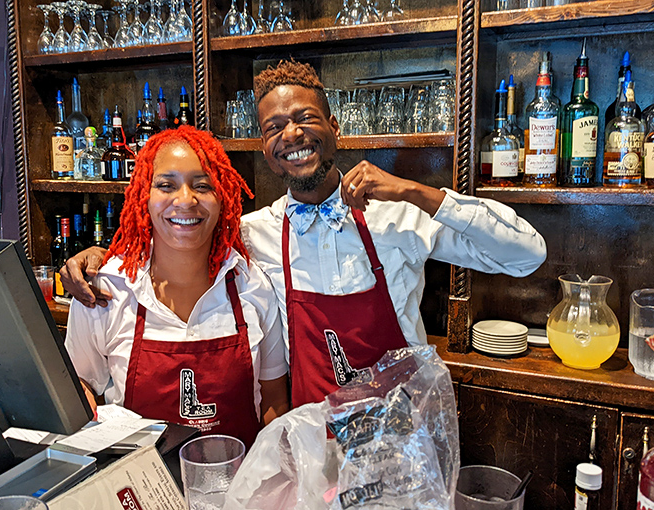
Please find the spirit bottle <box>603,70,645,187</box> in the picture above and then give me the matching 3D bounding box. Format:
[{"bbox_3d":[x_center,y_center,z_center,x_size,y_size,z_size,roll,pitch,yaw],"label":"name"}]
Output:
[{"bbox_3d":[0.734,-0.309,1.306,0.085,0.281,0.082,4,8,25],"label":"spirit bottle"}]

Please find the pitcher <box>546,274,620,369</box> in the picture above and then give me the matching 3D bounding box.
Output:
[{"bbox_3d":[0.653,0.172,1.354,0.170,0.216,0.190,5,9,27],"label":"pitcher"}]

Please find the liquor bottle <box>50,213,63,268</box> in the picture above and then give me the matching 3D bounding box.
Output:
[{"bbox_3d":[-1.032,0.005,2.056,0.068,0.319,0.068,-2,8,-21],"label":"liquor bottle"}]

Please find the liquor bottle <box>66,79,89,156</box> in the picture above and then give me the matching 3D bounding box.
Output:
[{"bbox_3d":[-0.996,-0.499,2.120,0.082,0.410,0.082,-1,8,-15],"label":"liquor bottle"}]

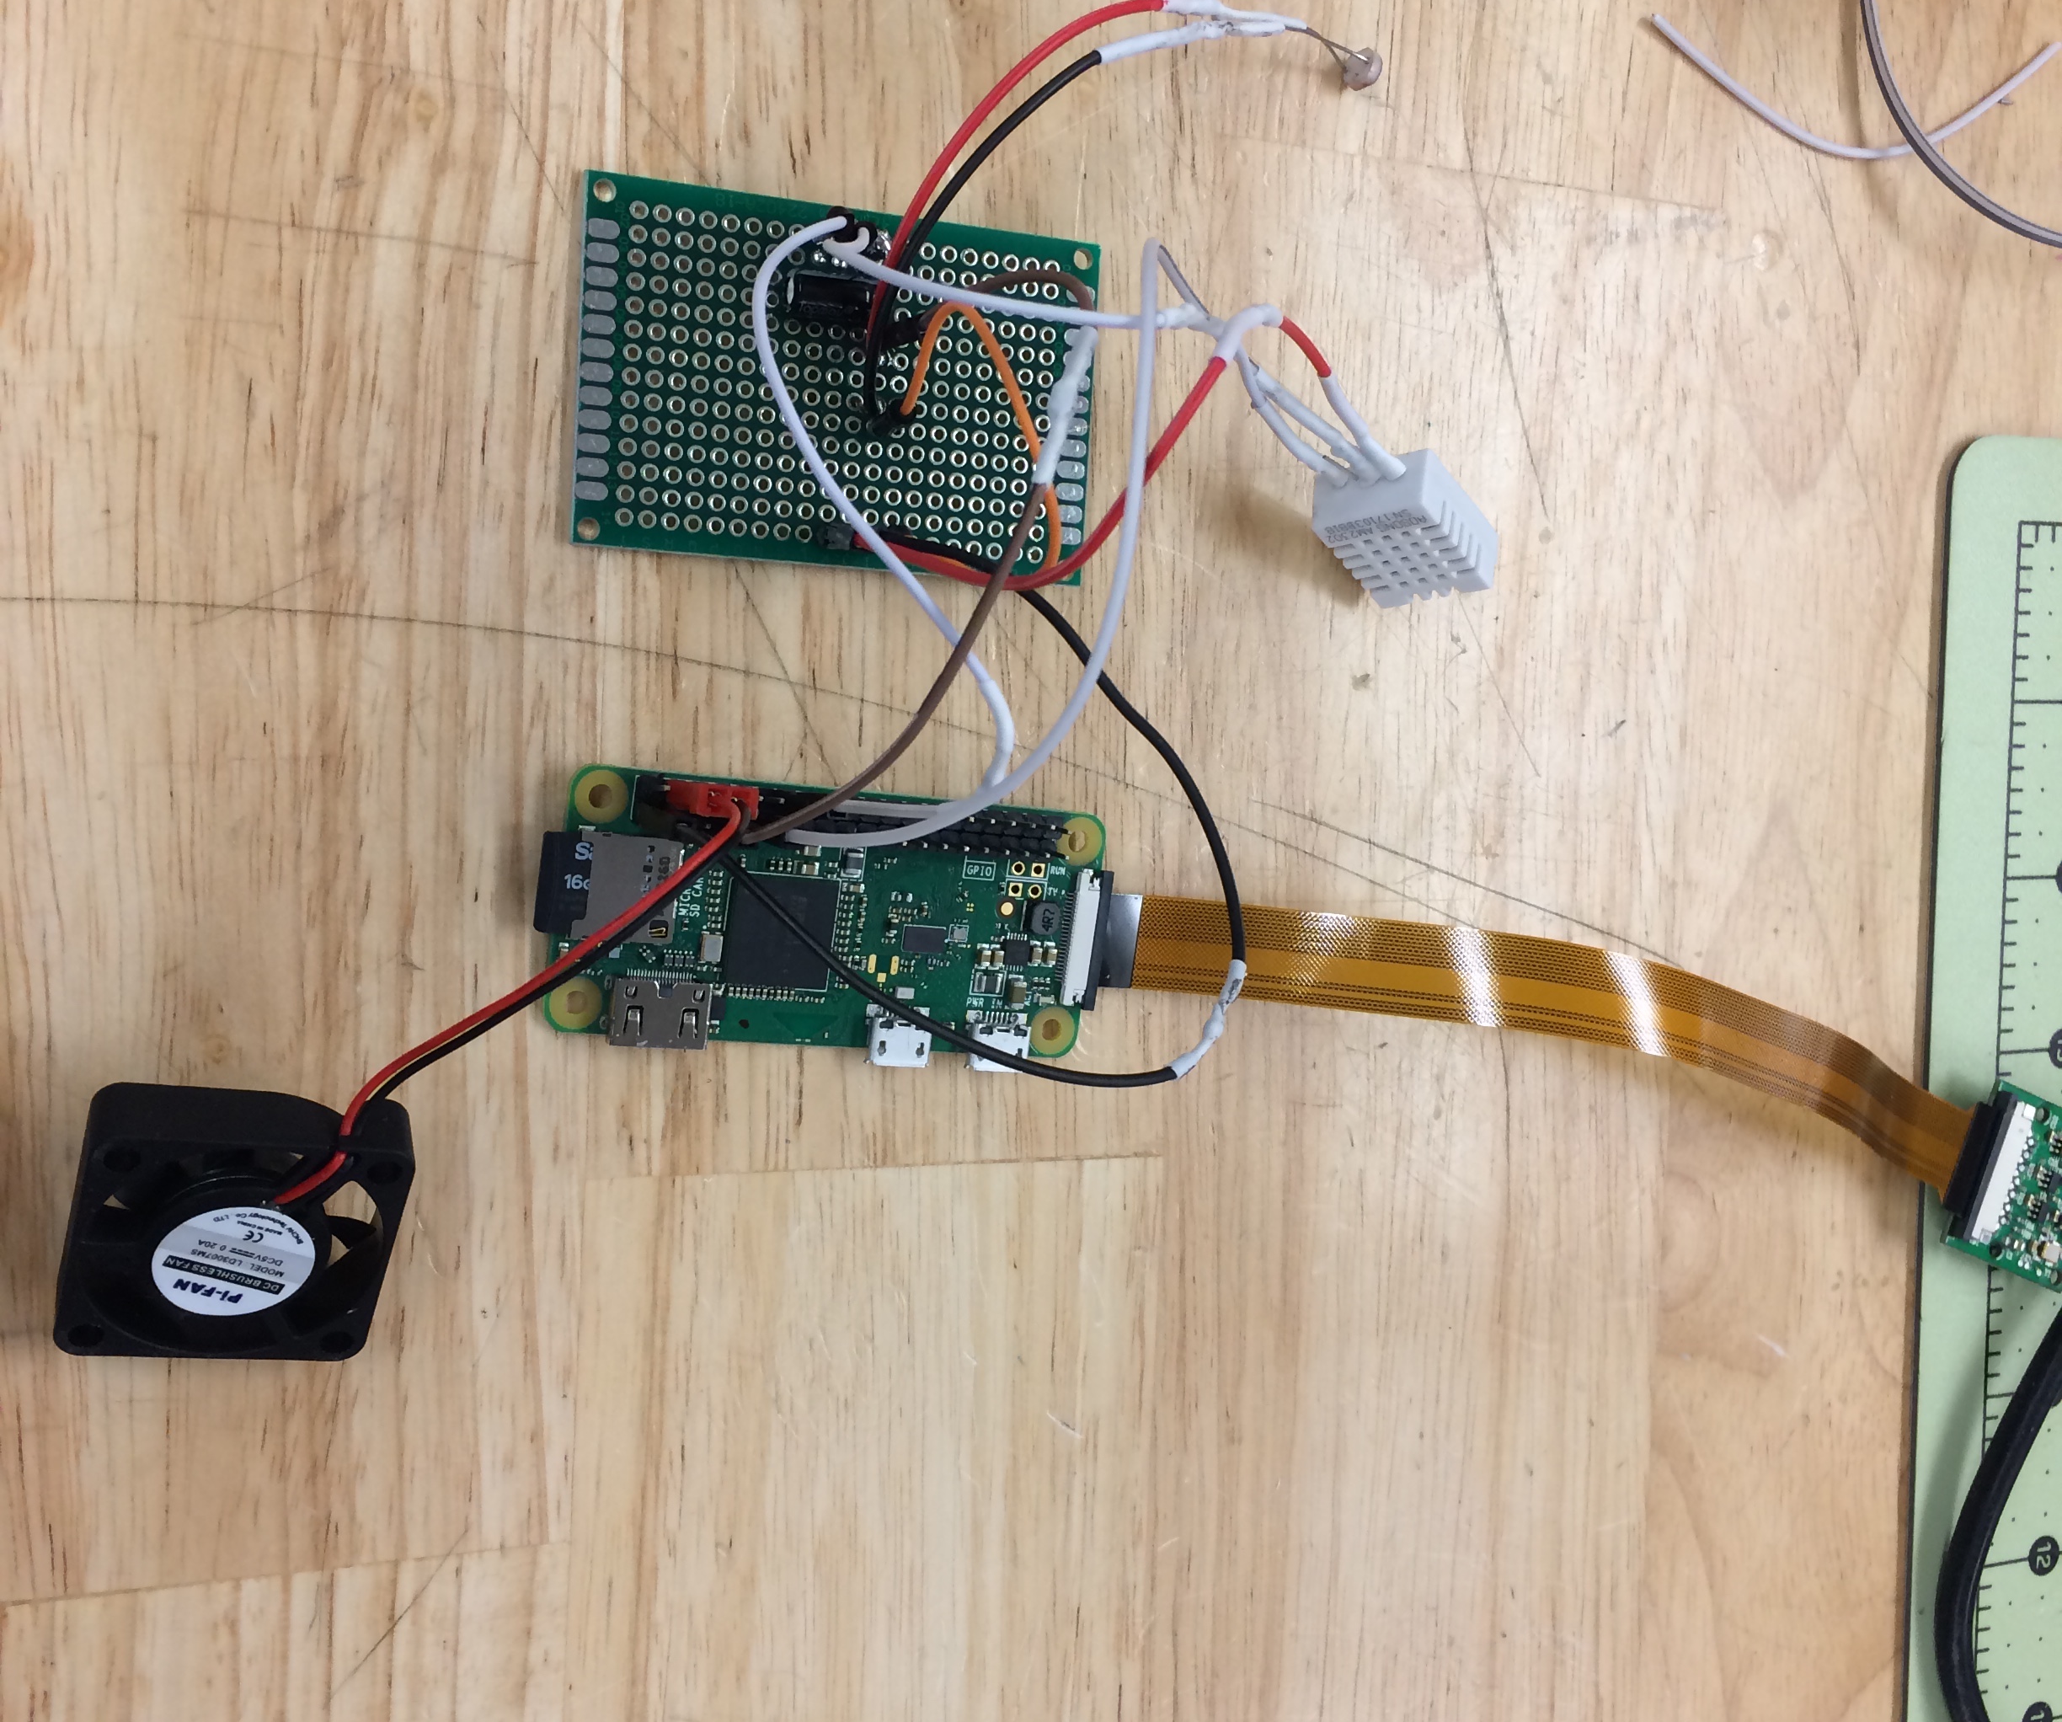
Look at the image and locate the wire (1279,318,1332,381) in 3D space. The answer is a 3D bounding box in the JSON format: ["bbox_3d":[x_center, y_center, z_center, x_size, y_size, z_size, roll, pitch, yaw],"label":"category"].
[{"bbox_3d":[0.032,-0.059,0.266,0.011,0.004,0.002,40,79,-21],"label":"wire"}]

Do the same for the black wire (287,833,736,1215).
[{"bbox_3d":[-0.051,0.014,0.234,0.060,0.017,0.005,-38,107,-16],"label":"black wire"}]

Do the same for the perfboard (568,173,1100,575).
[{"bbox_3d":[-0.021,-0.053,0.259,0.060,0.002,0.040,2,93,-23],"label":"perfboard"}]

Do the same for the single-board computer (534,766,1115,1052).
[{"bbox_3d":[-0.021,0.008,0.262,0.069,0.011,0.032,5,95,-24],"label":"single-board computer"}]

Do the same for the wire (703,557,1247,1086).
[{"bbox_3d":[0.000,0.002,0.262,0.059,0.011,0.047,46,76,-19],"label":"wire"}]

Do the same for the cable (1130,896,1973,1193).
[{"bbox_3d":[0.075,0.022,0.301,0.138,0.011,0.021,16,88,-23],"label":"cable"}]

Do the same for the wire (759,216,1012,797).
[{"bbox_3d":[-0.017,-0.037,0.251,0.016,0.009,0.064,-21,102,-20],"label":"wire"}]

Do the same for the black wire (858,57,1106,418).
[{"bbox_3d":[-0.008,-0.070,0.252,0.009,0.019,0.044,29,83,-22],"label":"black wire"}]

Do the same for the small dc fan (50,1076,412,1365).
[{"bbox_3d":[-0.078,0.036,0.226,0.030,0.007,0.030,7,125,-26],"label":"small dc fan"}]

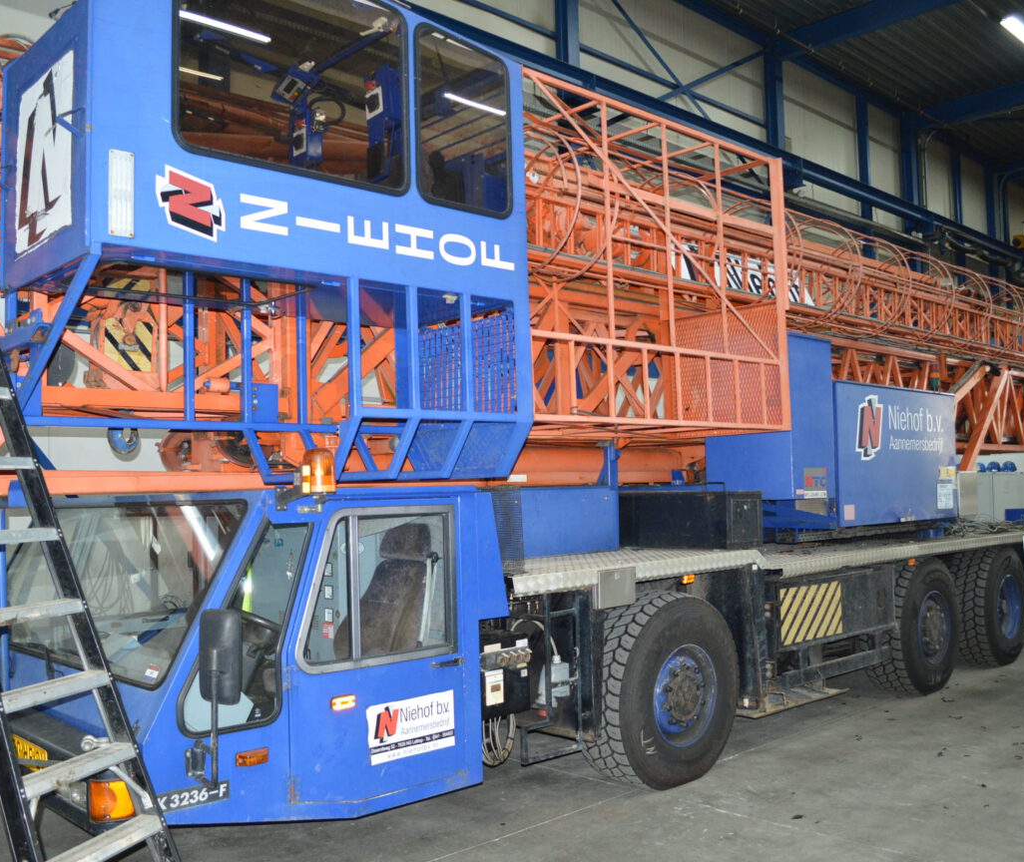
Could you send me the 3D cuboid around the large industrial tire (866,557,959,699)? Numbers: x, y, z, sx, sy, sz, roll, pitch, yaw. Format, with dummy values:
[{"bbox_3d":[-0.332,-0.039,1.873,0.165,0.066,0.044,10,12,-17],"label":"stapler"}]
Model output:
[{"bbox_3d":[3.385,1.641,8.279,1.140,1.120,0.420,2,-5,-43],"label":"large industrial tire"}]

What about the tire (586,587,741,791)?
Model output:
[{"bbox_3d":[0.889,1.566,5.966,1.140,1.120,0.420,2,-5,-43],"label":"tire"}]

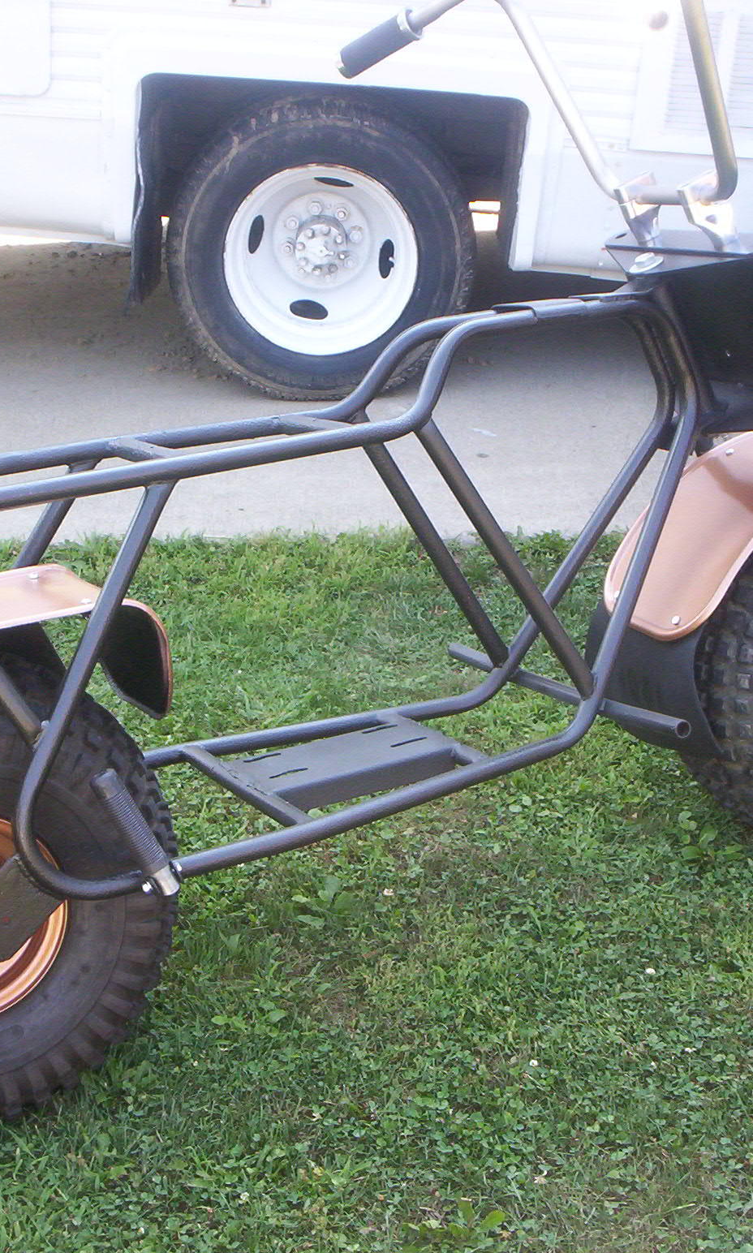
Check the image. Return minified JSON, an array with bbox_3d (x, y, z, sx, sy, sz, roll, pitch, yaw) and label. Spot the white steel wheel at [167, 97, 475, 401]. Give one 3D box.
[{"bbox_3d":[-0.126,-0.870,4.169,0.715,0.715,0.215,2,25,-2],"label":"white steel wheel"}]

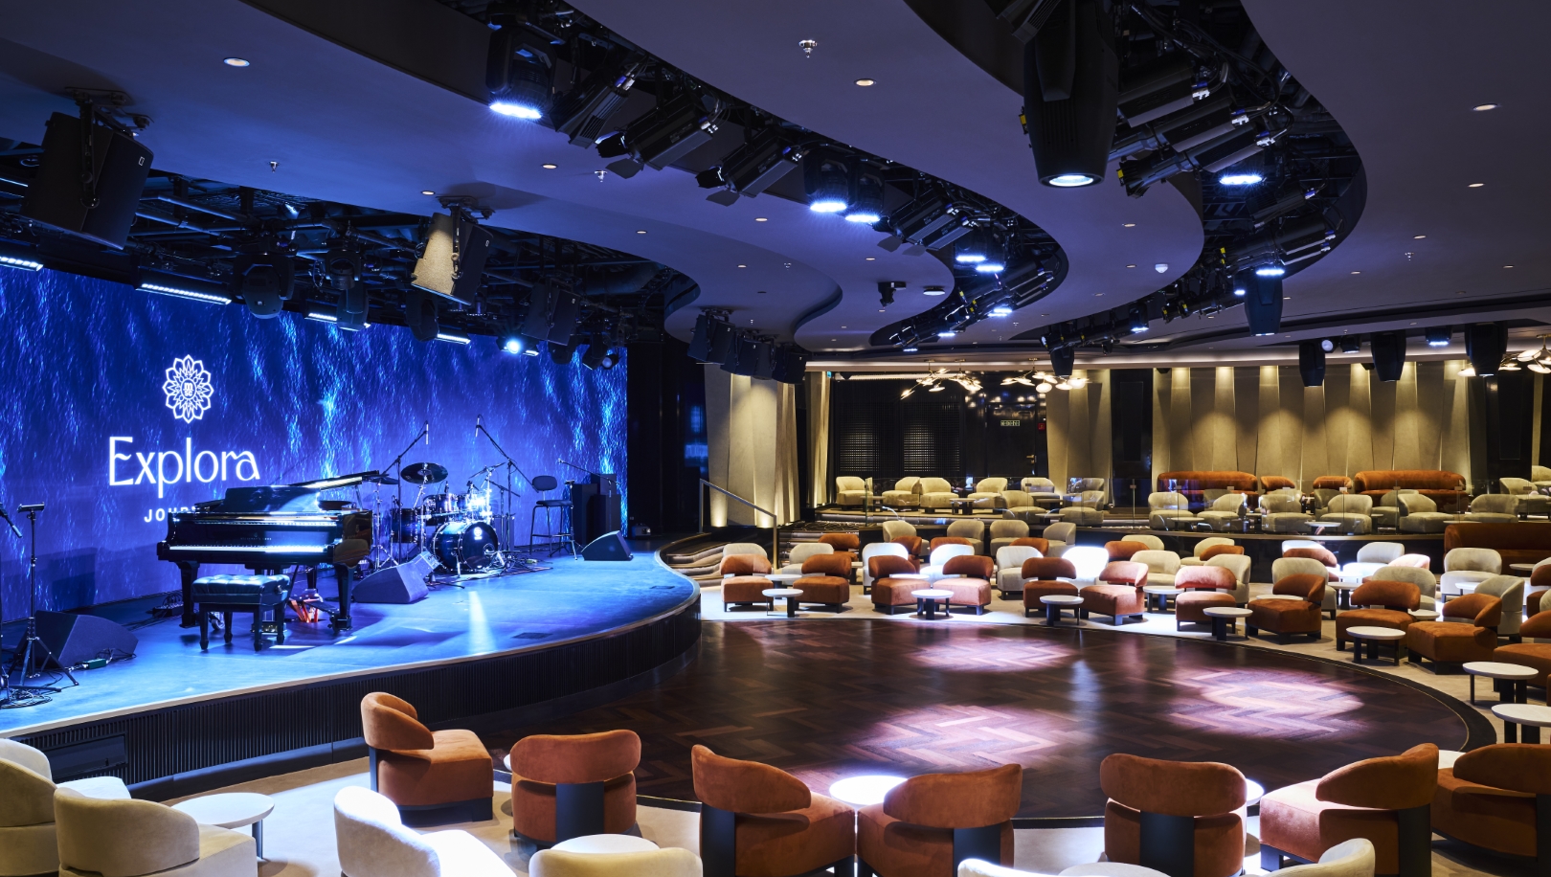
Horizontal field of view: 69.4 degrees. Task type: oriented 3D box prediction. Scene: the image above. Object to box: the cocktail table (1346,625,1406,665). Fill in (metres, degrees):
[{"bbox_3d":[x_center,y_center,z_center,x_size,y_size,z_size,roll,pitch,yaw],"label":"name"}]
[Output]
[{"bbox_3d":[5.950,2.064,11.080,0.525,0.315,0.525,0,0,28],"label":"cocktail table"}]

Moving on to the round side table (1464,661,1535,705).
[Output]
[{"bbox_3d":[6.030,2.065,9.300,0.530,0.310,0.530,0,0,0],"label":"round side table"}]

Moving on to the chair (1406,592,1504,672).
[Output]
[{"bbox_3d":[6.590,1.876,10.780,0.670,0.700,0.670,0,0,7],"label":"chair"}]

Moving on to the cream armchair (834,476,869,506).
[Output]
[{"bbox_3d":[1.700,1.180,24.400,0.770,0.700,0.750,0,0,-23],"label":"cream armchair"}]

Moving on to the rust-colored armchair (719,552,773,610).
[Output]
[{"bbox_3d":[-0.390,1.894,14.860,0.670,0.700,0.670,0,0,-7],"label":"rust-colored armchair"}]

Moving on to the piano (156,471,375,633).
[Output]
[{"bbox_3d":[-4.050,0.952,9.720,1.500,1.340,2.000,0,0,4],"label":"piano"}]

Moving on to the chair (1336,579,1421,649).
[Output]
[{"bbox_3d":[6.391,1.870,11.797,0.690,0.700,0.680,0,0,-38],"label":"chair"}]

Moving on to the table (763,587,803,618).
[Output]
[{"bbox_3d":[0.100,2.086,14.200,0.530,0.310,0.530,0,0,0],"label":"table"}]

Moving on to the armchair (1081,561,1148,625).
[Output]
[{"bbox_3d":[4.230,1.889,13.800,0.670,0.700,0.670,0,0,-28],"label":"armchair"}]

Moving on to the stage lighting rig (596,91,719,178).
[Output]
[{"bbox_3d":[-0.619,-1.594,5.871,0.622,0.237,0.247,-21,-8,22],"label":"stage lighting rig"}]

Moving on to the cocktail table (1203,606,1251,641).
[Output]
[{"bbox_3d":[5.045,2.075,12.479,0.524,0.289,0.524,0,0,0],"label":"cocktail table"}]

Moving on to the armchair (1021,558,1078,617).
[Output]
[{"bbox_3d":[3.510,1.870,14.342,0.680,0.700,0.690,0,0,8],"label":"armchair"}]

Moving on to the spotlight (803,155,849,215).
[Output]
[{"bbox_3d":[0.312,-1.599,6.956,0.296,0.355,0.266,0,0,0],"label":"spotlight"}]

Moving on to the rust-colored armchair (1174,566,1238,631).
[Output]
[{"bbox_3d":[5.042,1.875,13.133,0.666,0.691,0.651,0,0,18],"label":"rust-colored armchair"}]

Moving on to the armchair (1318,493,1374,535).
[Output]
[{"bbox_3d":[9.020,1.235,17.700,0.680,0.710,0.700,0,0,42],"label":"armchair"}]

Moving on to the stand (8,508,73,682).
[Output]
[{"bbox_3d":[-4.900,1.017,7.400,0.440,1.190,0.420,0,0,-33],"label":"stand"}]

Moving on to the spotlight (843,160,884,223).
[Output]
[{"bbox_3d":[0.687,-1.970,8.900,0.330,0.470,0.310,0,0,0],"label":"spotlight"}]

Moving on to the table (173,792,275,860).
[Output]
[{"bbox_3d":[-2.898,2.075,5.831,0.524,0.289,0.524,0,0,0],"label":"table"}]

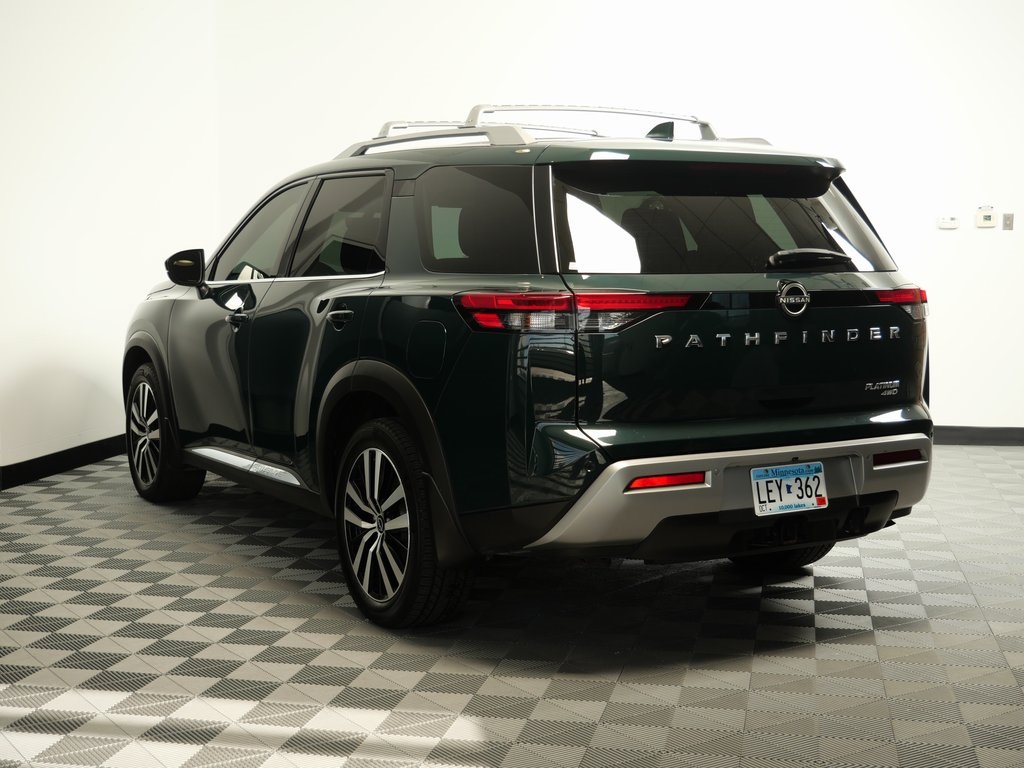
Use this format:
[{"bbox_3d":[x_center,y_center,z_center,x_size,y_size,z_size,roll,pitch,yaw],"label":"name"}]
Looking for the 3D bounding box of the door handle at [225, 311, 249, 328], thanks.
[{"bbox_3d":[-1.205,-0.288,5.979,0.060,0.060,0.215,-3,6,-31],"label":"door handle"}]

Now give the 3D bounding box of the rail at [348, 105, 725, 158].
[{"bbox_3d":[0.177,-0.967,5.486,1.260,0.170,1.650,-3,6,-31],"label":"rail"}]

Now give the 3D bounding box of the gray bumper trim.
[{"bbox_3d":[0.858,0.328,4.455,1.780,0.295,0.250,-3,6,-31],"label":"gray bumper trim"}]

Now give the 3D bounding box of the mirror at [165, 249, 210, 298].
[{"bbox_3d":[-1.527,-0.526,6.418,0.220,0.220,0.140,-3,6,-31],"label":"mirror"}]

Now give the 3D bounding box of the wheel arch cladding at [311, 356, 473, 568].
[{"bbox_3d":[-0.402,0.239,4.726,0.130,0.635,1.230,-3,6,-31],"label":"wheel arch cladding"}]

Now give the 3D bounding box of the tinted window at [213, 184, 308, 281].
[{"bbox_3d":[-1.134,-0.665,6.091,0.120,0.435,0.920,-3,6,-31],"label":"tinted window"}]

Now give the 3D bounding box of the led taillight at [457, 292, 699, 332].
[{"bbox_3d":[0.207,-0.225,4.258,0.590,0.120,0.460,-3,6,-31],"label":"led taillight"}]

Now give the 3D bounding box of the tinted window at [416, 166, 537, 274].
[{"bbox_3d":[-0.116,-0.548,4.488,0.130,0.360,0.750,-4,7,-41],"label":"tinted window"}]

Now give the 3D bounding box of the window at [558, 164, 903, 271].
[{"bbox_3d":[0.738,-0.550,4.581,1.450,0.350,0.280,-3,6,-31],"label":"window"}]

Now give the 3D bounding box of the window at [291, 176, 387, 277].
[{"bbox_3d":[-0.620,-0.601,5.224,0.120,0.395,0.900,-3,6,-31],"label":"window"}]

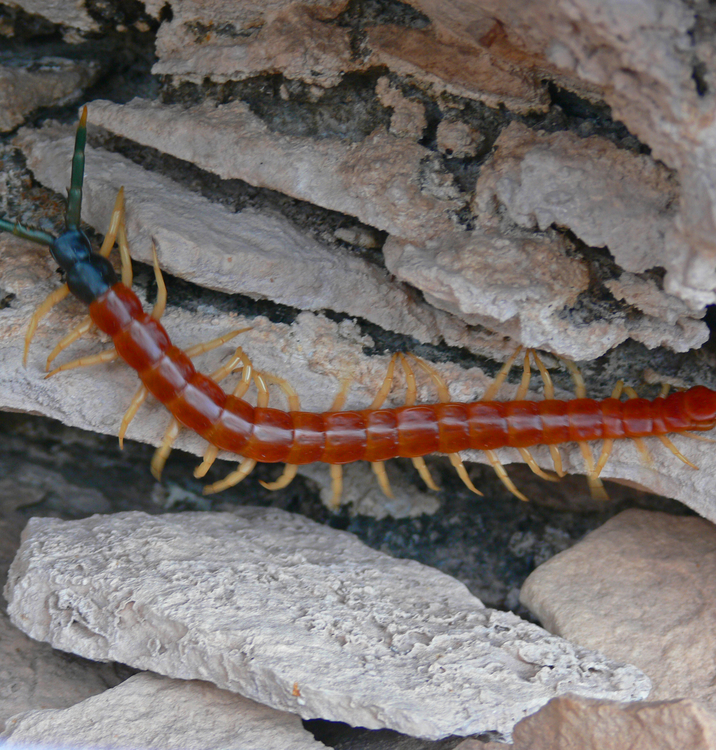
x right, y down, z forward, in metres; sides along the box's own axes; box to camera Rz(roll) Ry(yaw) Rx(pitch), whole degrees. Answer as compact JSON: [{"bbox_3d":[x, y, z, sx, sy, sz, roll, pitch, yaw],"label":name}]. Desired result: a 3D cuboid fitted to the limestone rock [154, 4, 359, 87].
[{"bbox_3d":[-0.023,-0.073,0.900,0.045,0.018,0.027,0,15,0],"label":"limestone rock"}]

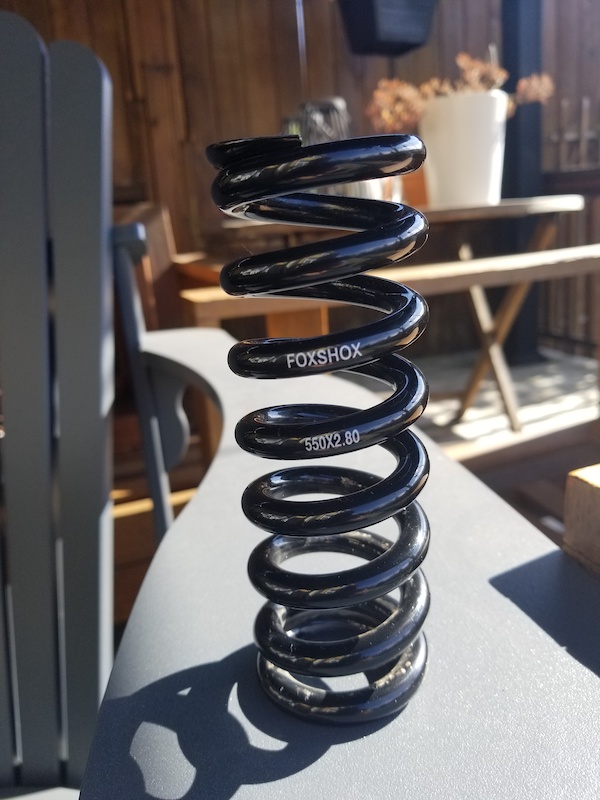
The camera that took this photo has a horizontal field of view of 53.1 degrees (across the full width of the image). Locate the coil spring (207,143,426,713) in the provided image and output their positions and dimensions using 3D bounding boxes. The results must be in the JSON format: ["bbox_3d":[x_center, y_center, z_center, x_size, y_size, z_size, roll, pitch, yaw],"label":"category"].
[{"bbox_3d":[0.009,0.011,0.167,0.053,0.152,0.053,-3,17,3],"label":"coil spring"}]

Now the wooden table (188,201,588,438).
[{"bbox_3d":[0.245,-0.187,1.743,0.962,0.679,0.462,-10,19,-20],"label":"wooden table"}]

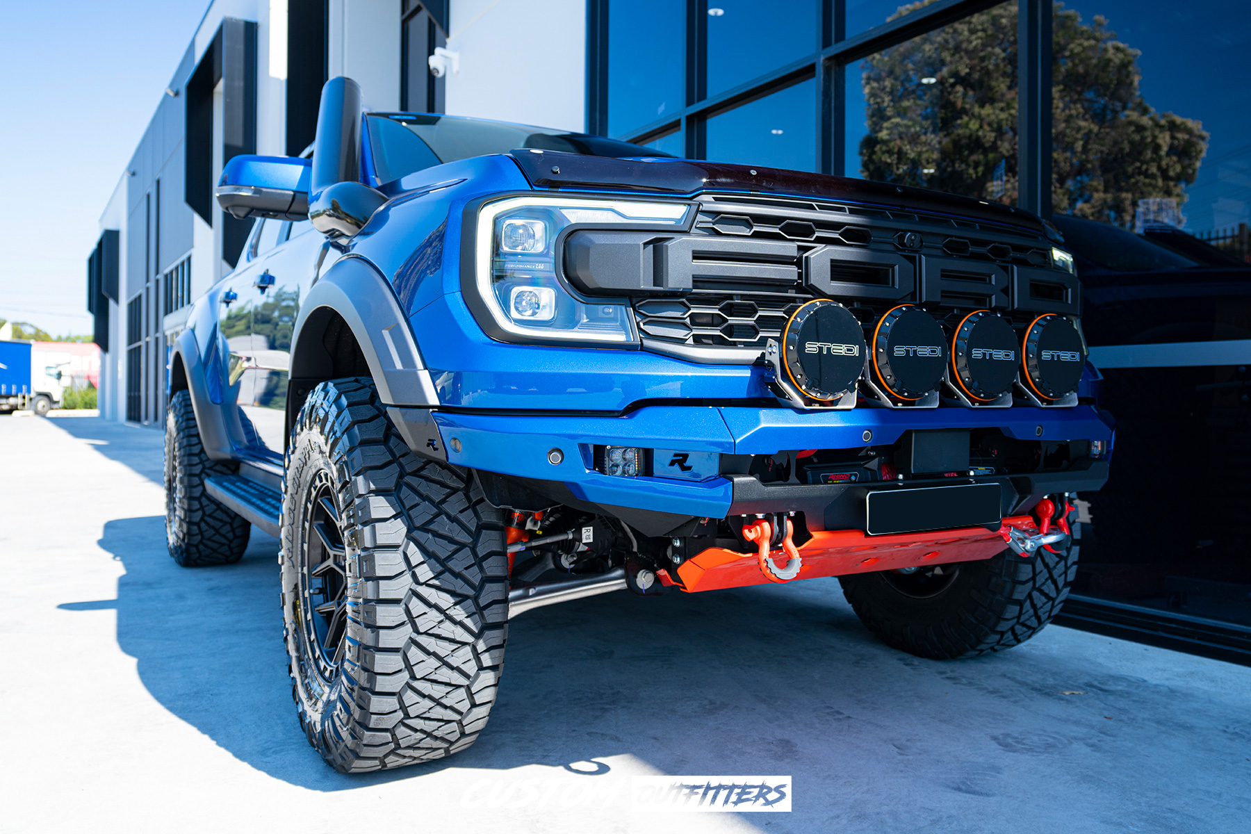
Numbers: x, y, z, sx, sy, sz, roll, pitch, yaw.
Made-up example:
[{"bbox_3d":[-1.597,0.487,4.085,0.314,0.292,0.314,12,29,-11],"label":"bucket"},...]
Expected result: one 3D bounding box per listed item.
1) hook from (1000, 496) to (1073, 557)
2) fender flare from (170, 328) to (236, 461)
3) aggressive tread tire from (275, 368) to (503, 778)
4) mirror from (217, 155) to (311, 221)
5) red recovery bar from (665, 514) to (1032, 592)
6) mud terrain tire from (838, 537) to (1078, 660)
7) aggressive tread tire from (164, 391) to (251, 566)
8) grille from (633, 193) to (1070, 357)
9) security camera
[{"bbox_3d":[0.921,0.251,1.873,0.180,0.130,0.100,0,1,-30],"label":"hook"},{"bbox_3d":[-2.111,-0.140,4.182,0.220,0.620,1.100,0,1,-30],"label":"fender flare"},{"bbox_3d":[-0.576,0.340,1.968,0.310,0.870,0.840,0,1,-30],"label":"aggressive tread tire"},{"bbox_3d":[-1.028,-0.654,2.438,0.260,0.190,0.170,0,1,-30],"label":"mirror"},{"bbox_3d":[0.548,0.287,1.820,0.980,0.150,0.240,0,1,-30],"label":"red recovery bar"},{"bbox_3d":[1.035,0.324,2.745,0.310,0.870,0.840,0,1,-30],"label":"mud terrain tire"},{"bbox_3d":[-2.176,0.305,4.321,0.310,0.870,0.840,0,1,-30],"label":"aggressive tread tire"},{"bbox_3d":[0.576,-0.278,1.838,1.220,0.320,0.170,0,1,-30],"label":"grille"},{"bbox_3d":[-1.576,-3.081,7.250,0.250,0.230,0.150,0,1,-41],"label":"security camera"}]

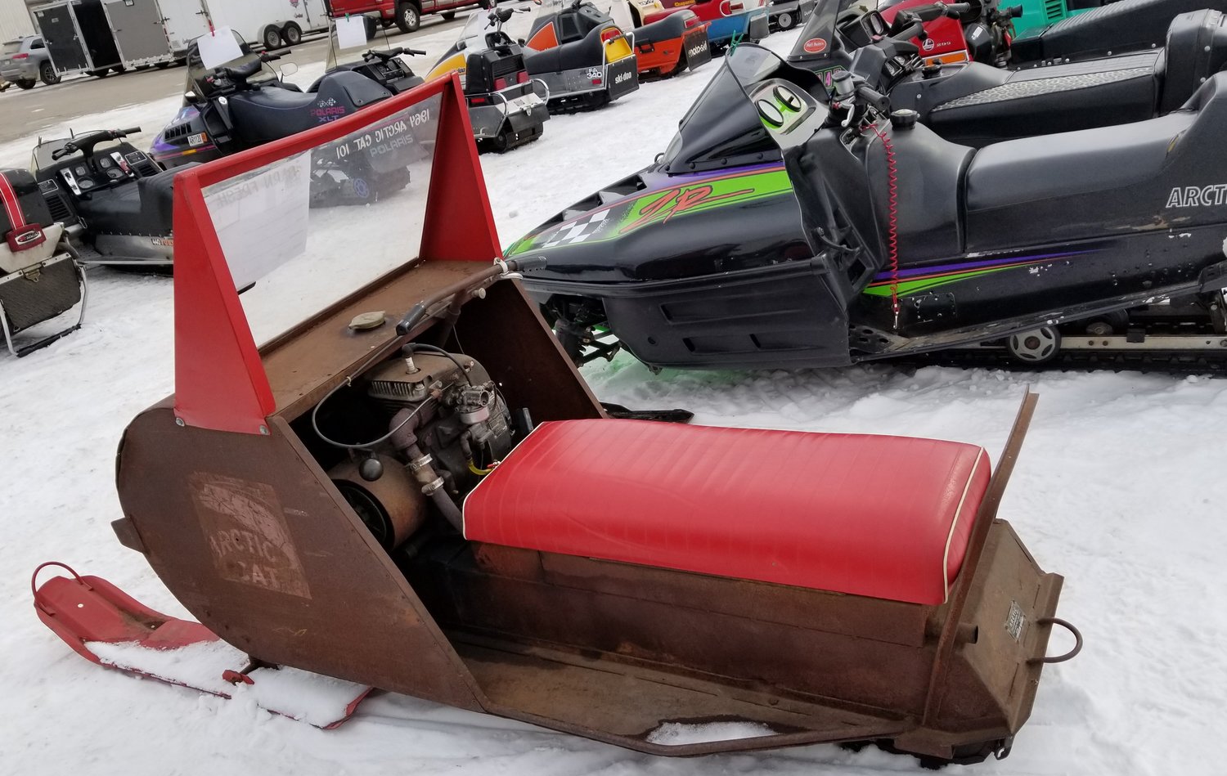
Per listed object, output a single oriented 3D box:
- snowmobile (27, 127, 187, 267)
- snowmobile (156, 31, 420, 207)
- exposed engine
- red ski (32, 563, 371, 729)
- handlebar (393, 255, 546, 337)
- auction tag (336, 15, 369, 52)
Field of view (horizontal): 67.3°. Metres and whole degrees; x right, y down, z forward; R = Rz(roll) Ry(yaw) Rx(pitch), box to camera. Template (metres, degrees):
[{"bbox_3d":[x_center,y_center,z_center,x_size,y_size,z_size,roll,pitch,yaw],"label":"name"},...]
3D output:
[{"bbox_3d":[-2.982,-1.106,5.656,2.450,0.950,0.950,4,29,26],"label":"snowmobile"},{"bbox_3d":[-2.807,-2.118,7.335,2.750,1.250,1.080,4,29,26],"label":"snowmobile"},{"bbox_3d":[-0.466,0.128,2.271,0.350,0.400,0.530,7,30,30],"label":"exposed engine"},{"bbox_3d":[-1.079,0.622,2.357,1.000,0.240,0.170,4,29,25],"label":"red ski"},{"bbox_3d":[-0.307,-0.202,1.978,0.110,0.090,0.470,7,30,30],"label":"handlebar"},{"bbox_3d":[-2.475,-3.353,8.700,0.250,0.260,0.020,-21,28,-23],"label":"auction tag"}]

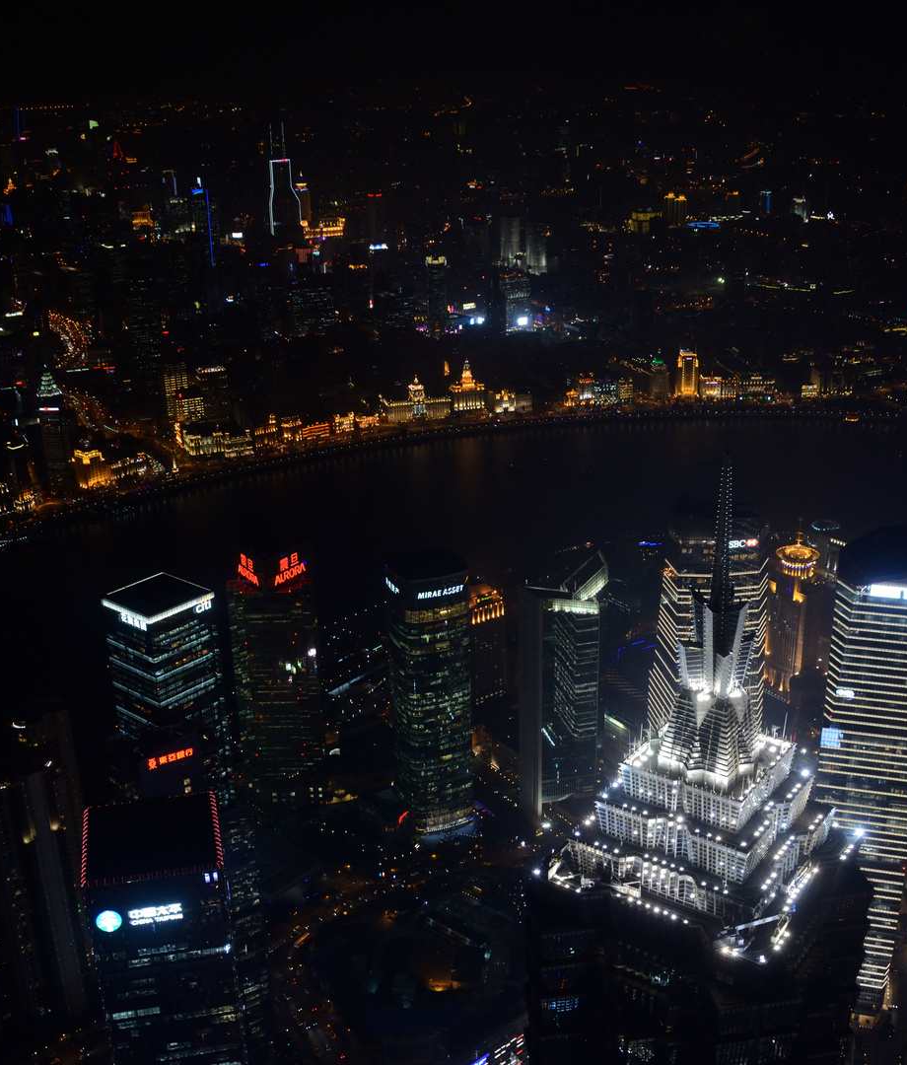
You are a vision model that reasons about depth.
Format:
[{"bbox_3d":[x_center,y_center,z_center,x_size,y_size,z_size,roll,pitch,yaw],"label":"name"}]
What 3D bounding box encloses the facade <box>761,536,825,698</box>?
[{"bbox_3d":[265.480,63.330,963.350,36.000,134.000,38.000,-14,24,-30],"label":"facade"}]

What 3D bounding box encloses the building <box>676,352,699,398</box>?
[{"bbox_3d":[347.741,-235.100,1830.148,32.000,68.000,28.000,1,21,7],"label":"building"}]

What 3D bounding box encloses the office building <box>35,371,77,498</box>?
[{"bbox_3d":[-469.470,-118.610,1461.870,29.000,150.000,29.000,-2,21,-2],"label":"office building"}]

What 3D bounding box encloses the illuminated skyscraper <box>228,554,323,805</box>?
[{"bbox_3d":[-116.683,99.143,831.530,53.000,183.000,36.000,-3,21,-2],"label":"illuminated skyscraper"}]

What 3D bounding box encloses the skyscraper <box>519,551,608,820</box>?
[{"bbox_3d":[70.470,96.800,811.550,43.000,184.000,30.000,-10,22,-21],"label":"skyscraper"}]

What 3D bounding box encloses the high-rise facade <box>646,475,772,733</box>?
[{"bbox_3d":[143.560,98.750,718.470,54.000,250.000,52.000,-1,21,2],"label":"high-rise facade"}]

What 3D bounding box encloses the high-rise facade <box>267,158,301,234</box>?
[{"bbox_3d":[-420.977,-825.192,3100.032,70.000,212.000,50.000,-3,21,-4],"label":"high-rise facade"}]

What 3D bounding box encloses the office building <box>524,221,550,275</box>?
[{"bbox_3d":[188.500,-637.880,2801.670,48.000,128.000,32.000,0,21,4],"label":"office building"}]

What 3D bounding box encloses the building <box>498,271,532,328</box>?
[{"bbox_3d":[114.140,-416.610,2249.830,52.000,116.000,40.000,-6,22,-12],"label":"building"}]

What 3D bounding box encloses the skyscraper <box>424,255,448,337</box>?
[{"bbox_3d":[-30.277,-438.176,2293.552,37.000,143.000,36.000,-3,21,-4],"label":"skyscraper"}]

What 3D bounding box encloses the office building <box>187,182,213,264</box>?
[{"bbox_3d":[-568.900,-682.140,2847.010,46.000,222.000,44.000,10,23,27],"label":"office building"}]

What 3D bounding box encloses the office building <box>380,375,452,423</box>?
[{"bbox_3d":[-55.400,-194.710,1771.290,90.000,54.000,62.000,-6,22,-12],"label":"office building"}]

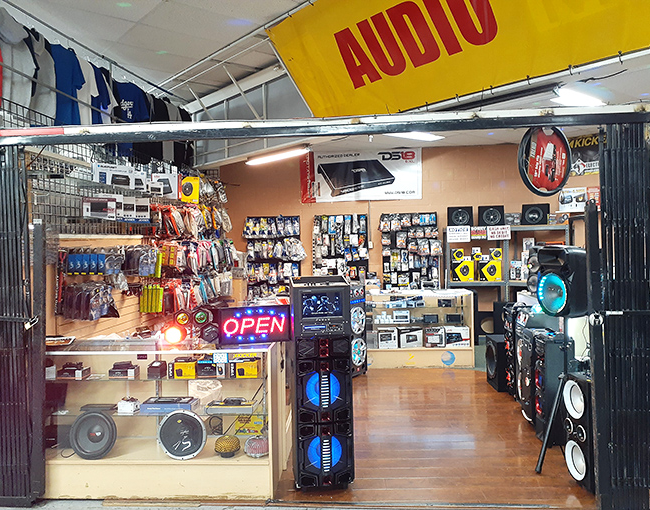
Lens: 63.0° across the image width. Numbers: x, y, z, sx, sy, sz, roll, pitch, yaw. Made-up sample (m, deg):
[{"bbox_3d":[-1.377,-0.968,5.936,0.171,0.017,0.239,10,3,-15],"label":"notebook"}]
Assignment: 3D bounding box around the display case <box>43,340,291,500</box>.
[{"bbox_3d":[-1.163,1.106,3.724,1.680,0.960,0.510,-1,1,4],"label":"display case"}]

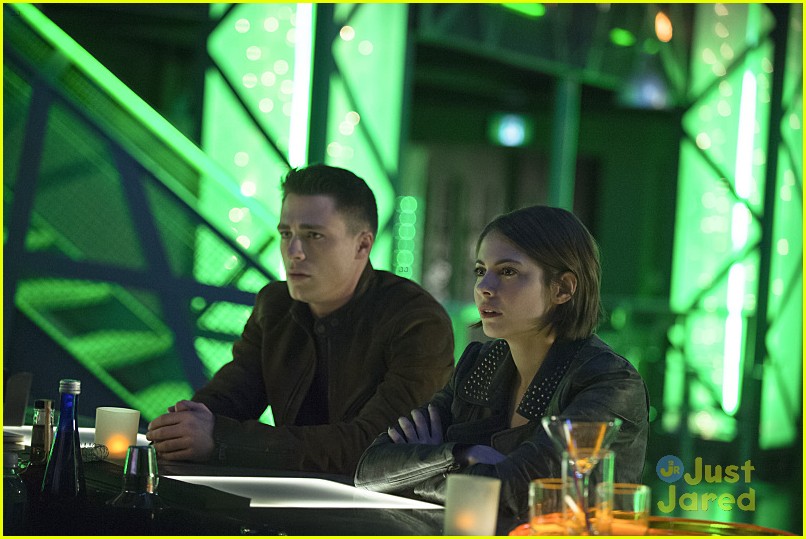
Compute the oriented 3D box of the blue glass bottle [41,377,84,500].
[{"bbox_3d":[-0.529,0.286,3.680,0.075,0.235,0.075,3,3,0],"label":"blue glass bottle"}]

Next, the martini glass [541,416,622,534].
[{"bbox_3d":[0.248,0.301,3.330,0.113,0.178,0.113,3,3,0],"label":"martini glass"}]

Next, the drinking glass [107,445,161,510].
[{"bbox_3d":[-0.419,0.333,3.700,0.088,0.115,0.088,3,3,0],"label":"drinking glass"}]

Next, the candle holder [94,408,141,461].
[{"bbox_3d":[-0.495,0.287,4.080,0.075,0.086,0.075,3,3,0],"label":"candle holder"}]

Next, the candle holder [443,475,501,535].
[{"bbox_3d":[0.098,0.343,3.380,0.076,0.087,0.076,3,3,0],"label":"candle holder"}]

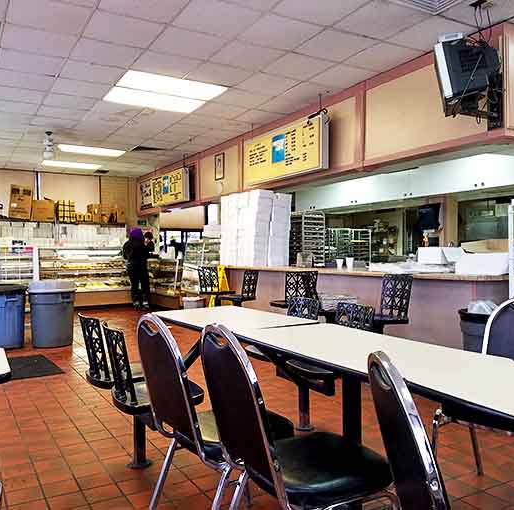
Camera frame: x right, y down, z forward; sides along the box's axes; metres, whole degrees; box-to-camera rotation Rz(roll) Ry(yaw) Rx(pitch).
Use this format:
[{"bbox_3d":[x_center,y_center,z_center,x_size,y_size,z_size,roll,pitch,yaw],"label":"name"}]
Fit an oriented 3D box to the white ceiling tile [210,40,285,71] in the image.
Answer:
[{"bbox_3d":[-0.101,-1.978,5.068,0.605,0.020,0.605,-1,0,-30],"label":"white ceiling tile"}]

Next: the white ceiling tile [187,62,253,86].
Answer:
[{"bbox_3d":[-0.409,-1.979,5.594,0.605,0.020,0.605,-1,0,-30],"label":"white ceiling tile"}]

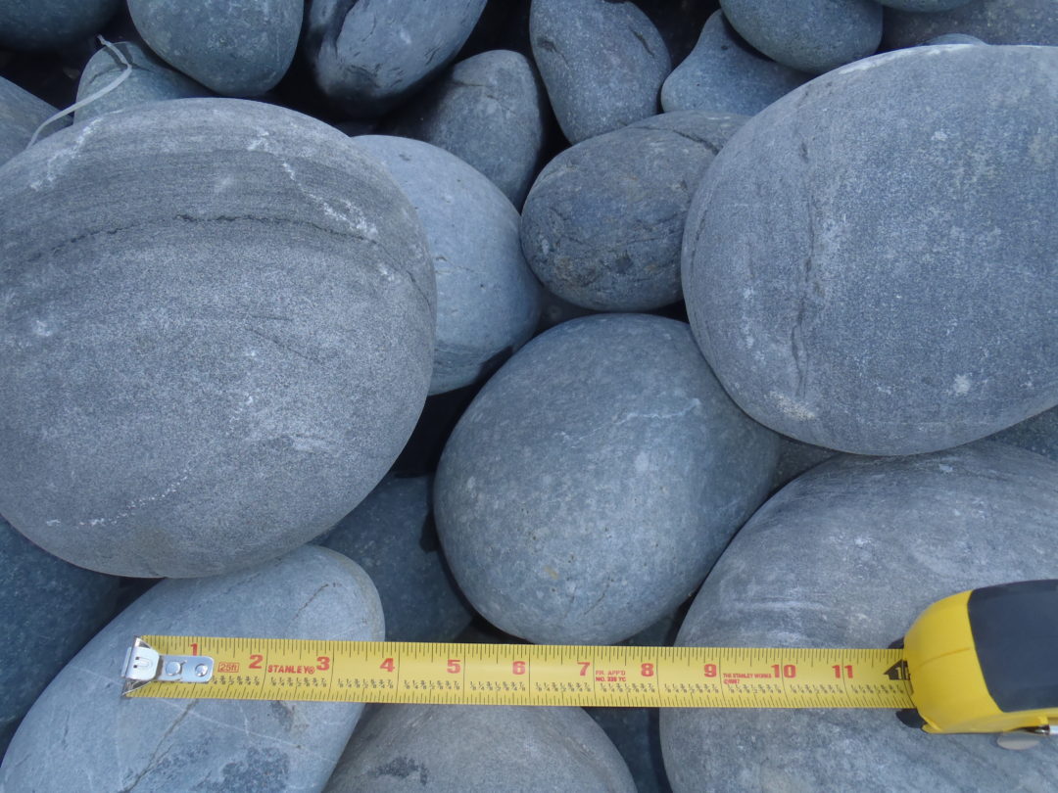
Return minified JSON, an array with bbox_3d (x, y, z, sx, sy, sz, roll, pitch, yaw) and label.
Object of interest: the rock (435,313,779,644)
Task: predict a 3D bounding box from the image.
[{"bbox_3d":[0.038,0.037,0.423,0.180,0.115,0.150,-42,73,-19],"label":"rock"}]

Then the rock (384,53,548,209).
[{"bbox_3d":[-0.043,-0.161,0.532,0.105,0.092,0.140,27,67,10],"label":"rock"}]

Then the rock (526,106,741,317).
[{"bbox_3d":[0.072,-0.106,0.490,0.155,0.100,0.112,-16,67,-9],"label":"rock"}]

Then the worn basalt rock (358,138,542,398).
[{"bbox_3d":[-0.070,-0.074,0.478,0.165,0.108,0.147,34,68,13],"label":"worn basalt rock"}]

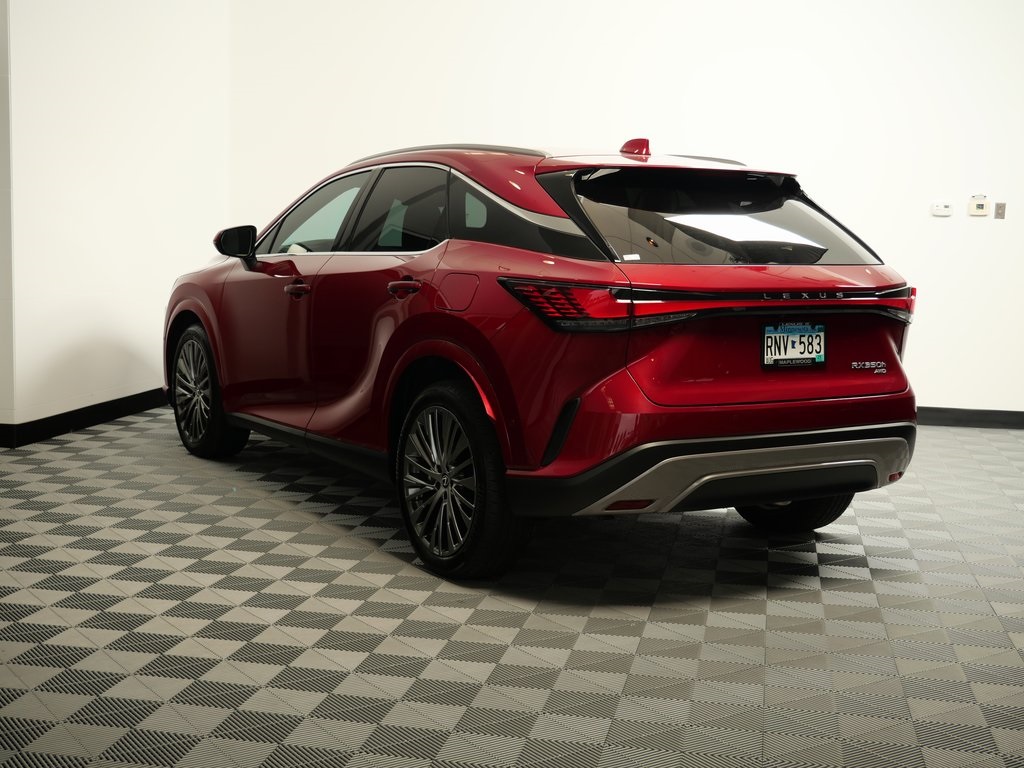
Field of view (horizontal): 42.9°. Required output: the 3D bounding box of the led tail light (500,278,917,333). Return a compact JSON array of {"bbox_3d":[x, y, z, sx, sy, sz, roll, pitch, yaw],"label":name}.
[{"bbox_3d":[0.869,-0.293,4.822,1.790,0.165,0.620,-3,8,-32],"label":"led tail light"}]

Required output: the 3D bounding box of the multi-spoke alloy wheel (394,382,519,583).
[{"bbox_3d":[-0.185,0.359,4.963,0.240,0.762,0.768,-3,8,-32],"label":"multi-spoke alloy wheel"}]

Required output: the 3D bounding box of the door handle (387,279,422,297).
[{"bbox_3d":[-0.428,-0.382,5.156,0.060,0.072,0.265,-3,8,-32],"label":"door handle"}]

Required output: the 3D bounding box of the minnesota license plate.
[{"bbox_3d":[1.005,-0.139,4.620,0.306,0.157,0.020,-3,3,-32],"label":"minnesota license plate"}]

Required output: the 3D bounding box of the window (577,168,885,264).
[{"bbox_3d":[0.815,-0.641,4.884,1.290,0.090,0.520,-3,46,-32],"label":"window"}]

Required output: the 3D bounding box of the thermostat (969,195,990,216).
[{"bbox_3d":[3.348,-1.275,9.320,0.150,0.150,0.040,3,7,9],"label":"thermostat"}]

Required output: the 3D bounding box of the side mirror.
[{"bbox_3d":[-1.388,-0.695,6.501,0.225,0.195,0.150,-3,8,-32],"label":"side mirror"}]

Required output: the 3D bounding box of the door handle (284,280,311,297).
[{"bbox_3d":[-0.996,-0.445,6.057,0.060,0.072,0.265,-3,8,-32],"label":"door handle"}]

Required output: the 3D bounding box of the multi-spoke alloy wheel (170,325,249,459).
[{"bbox_3d":[-1.698,0.038,7.357,0.240,0.762,0.768,-3,8,-32],"label":"multi-spoke alloy wheel"}]

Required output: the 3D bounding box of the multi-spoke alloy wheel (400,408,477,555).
[{"bbox_3d":[-0.210,0.364,4.948,0.160,0.572,0.572,-3,8,-32],"label":"multi-spoke alloy wheel"}]

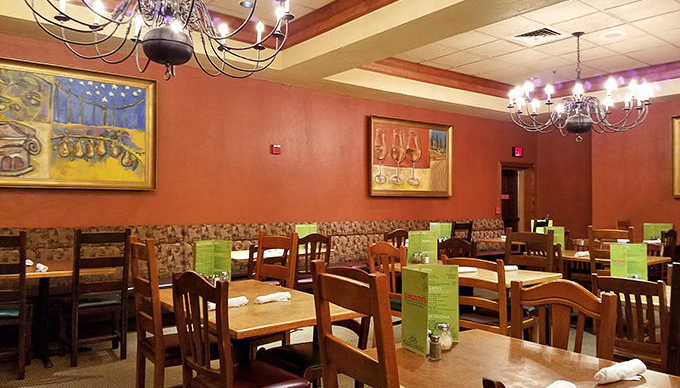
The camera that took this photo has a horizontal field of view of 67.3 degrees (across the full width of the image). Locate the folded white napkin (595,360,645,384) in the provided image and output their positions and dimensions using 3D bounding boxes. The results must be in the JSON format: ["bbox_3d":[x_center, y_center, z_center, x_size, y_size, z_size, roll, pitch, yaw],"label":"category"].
[{"bbox_3d":[0.852,0.535,1.540,0.200,0.042,0.055,0,0,-28],"label":"folded white napkin"}]

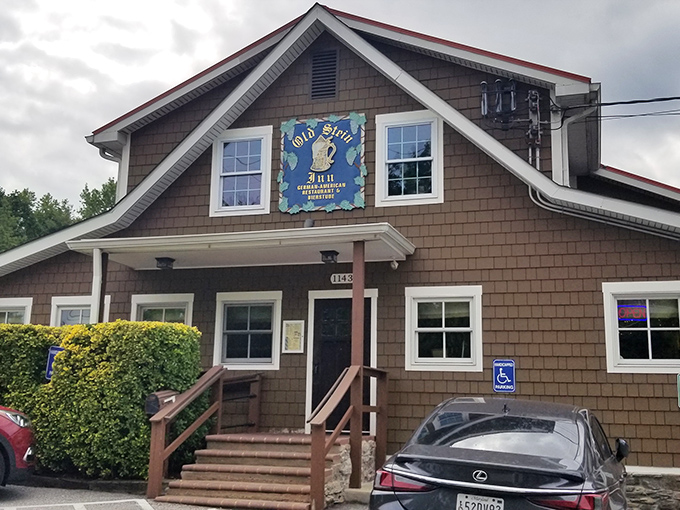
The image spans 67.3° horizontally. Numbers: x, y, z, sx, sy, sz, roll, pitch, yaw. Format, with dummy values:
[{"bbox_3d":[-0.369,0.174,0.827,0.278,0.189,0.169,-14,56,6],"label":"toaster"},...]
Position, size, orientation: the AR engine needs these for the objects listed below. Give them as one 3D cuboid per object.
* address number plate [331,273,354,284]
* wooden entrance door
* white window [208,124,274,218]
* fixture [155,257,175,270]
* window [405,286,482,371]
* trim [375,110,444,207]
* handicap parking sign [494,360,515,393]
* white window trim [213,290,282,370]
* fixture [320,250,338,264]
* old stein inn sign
[{"bbox_3d":[0.066,0.403,8.527,0.437,0.177,0.030,-2,-11,12],"label":"address number plate"},{"bbox_3d":[0.041,1.786,8.354,0.947,2.138,0.080,-2,-11,12],"label":"wooden entrance door"},{"bbox_3d":[-1.777,-1.505,9.317,1.156,1.658,0.110,-2,-11,12],"label":"white window"},{"bbox_3d":[-2.809,0.141,8.214,0.230,0.150,0.230,-2,-11,12],"label":"fixture"},{"bbox_3d":[1.639,1.165,8.078,1.191,1.320,0.110,-2,-11,12],"label":"window"},{"bbox_3d":[1.182,-1.636,8.714,1.128,1.656,0.110,-2,-11,12],"label":"trim"},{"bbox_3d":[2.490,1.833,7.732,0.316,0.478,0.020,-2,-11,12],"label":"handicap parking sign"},{"bbox_3d":[-1.554,1.295,8.730,1.177,1.307,0.110,-2,-11,12],"label":"white window trim"},{"bbox_3d":[-0.150,0.035,7.671,0.235,0.150,0.235,-2,-11,12],"label":"fixture"},{"bbox_3d":[-0.297,-1.591,8.952,1.544,1.758,0.080,-2,-11,12],"label":"old stein inn sign"}]

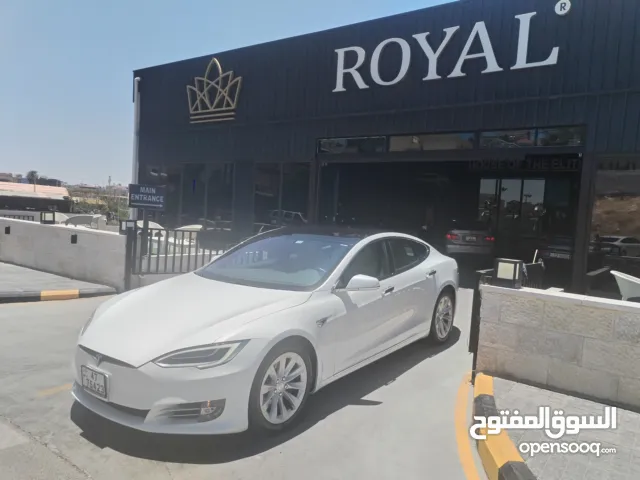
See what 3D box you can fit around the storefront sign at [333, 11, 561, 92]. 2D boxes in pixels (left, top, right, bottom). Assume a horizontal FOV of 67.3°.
[{"bbox_3d":[2.499,-4.198,10.914,5.392,1.130,0.120,6,5,36],"label":"storefront sign"}]

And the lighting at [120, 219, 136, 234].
[{"bbox_3d":[-3.243,-0.208,8.150,0.210,0.250,0.210,7,5,37],"label":"lighting"}]

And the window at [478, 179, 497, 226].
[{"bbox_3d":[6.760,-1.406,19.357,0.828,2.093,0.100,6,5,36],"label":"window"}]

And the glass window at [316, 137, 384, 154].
[{"bbox_3d":[0.822,-2.438,12.324,2.069,0.403,0.080,6,5,36],"label":"glass window"}]

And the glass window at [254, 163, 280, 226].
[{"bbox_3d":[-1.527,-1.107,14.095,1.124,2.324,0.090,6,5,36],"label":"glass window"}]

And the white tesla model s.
[{"bbox_3d":[-0.068,0.563,5.268,2.020,1.440,4.970,5,6,36],"label":"white tesla model s"}]

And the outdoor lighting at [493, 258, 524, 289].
[{"bbox_3d":[1.781,0.317,4.542,0.210,0.260,0.210,6,5,36],"label":"outdoor lighting"}]

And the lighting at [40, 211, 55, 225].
[{"bbox_3d":[-5.707,-0.472,10.079,0.210,0.260,0.210,6,5,36],"label":"lighting"}]

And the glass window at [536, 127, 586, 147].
[{"bbox_3d":[4.720,-2.012,9.442,0.850,0.387,0.080,6,5,36],"label":"glass window"}]

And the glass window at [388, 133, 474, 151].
[{"bbox_3d":[2.529,-2.252,11.062,2.080,0.389,0.080,6,5,36],"label":"glass window"}]

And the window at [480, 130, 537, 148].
[{"bbox_3d":[3.918,-2.098,10.036,1.136,0.379,0.080,6,5,36],"label":"window"}]

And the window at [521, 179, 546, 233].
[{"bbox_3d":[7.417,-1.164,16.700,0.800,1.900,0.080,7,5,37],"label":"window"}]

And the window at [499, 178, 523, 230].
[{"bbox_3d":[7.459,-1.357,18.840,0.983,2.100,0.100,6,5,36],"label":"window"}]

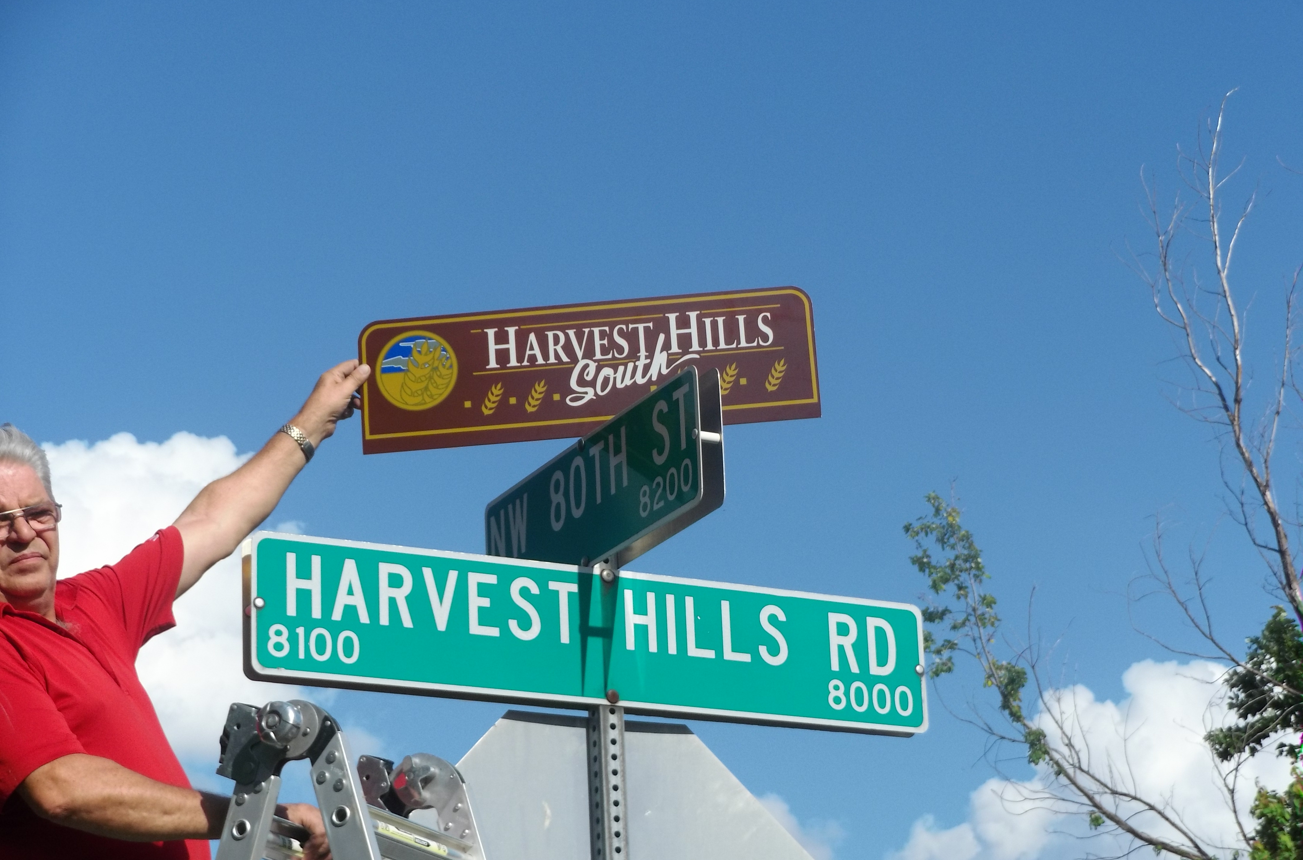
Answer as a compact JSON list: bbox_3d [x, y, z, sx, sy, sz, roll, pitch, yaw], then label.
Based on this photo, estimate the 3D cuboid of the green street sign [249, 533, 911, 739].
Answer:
[{"bbox_3d":[-0.082,0.343,4.962,1.230,0.229,0.045,8,-22,-27],"label":"green street sign"}]

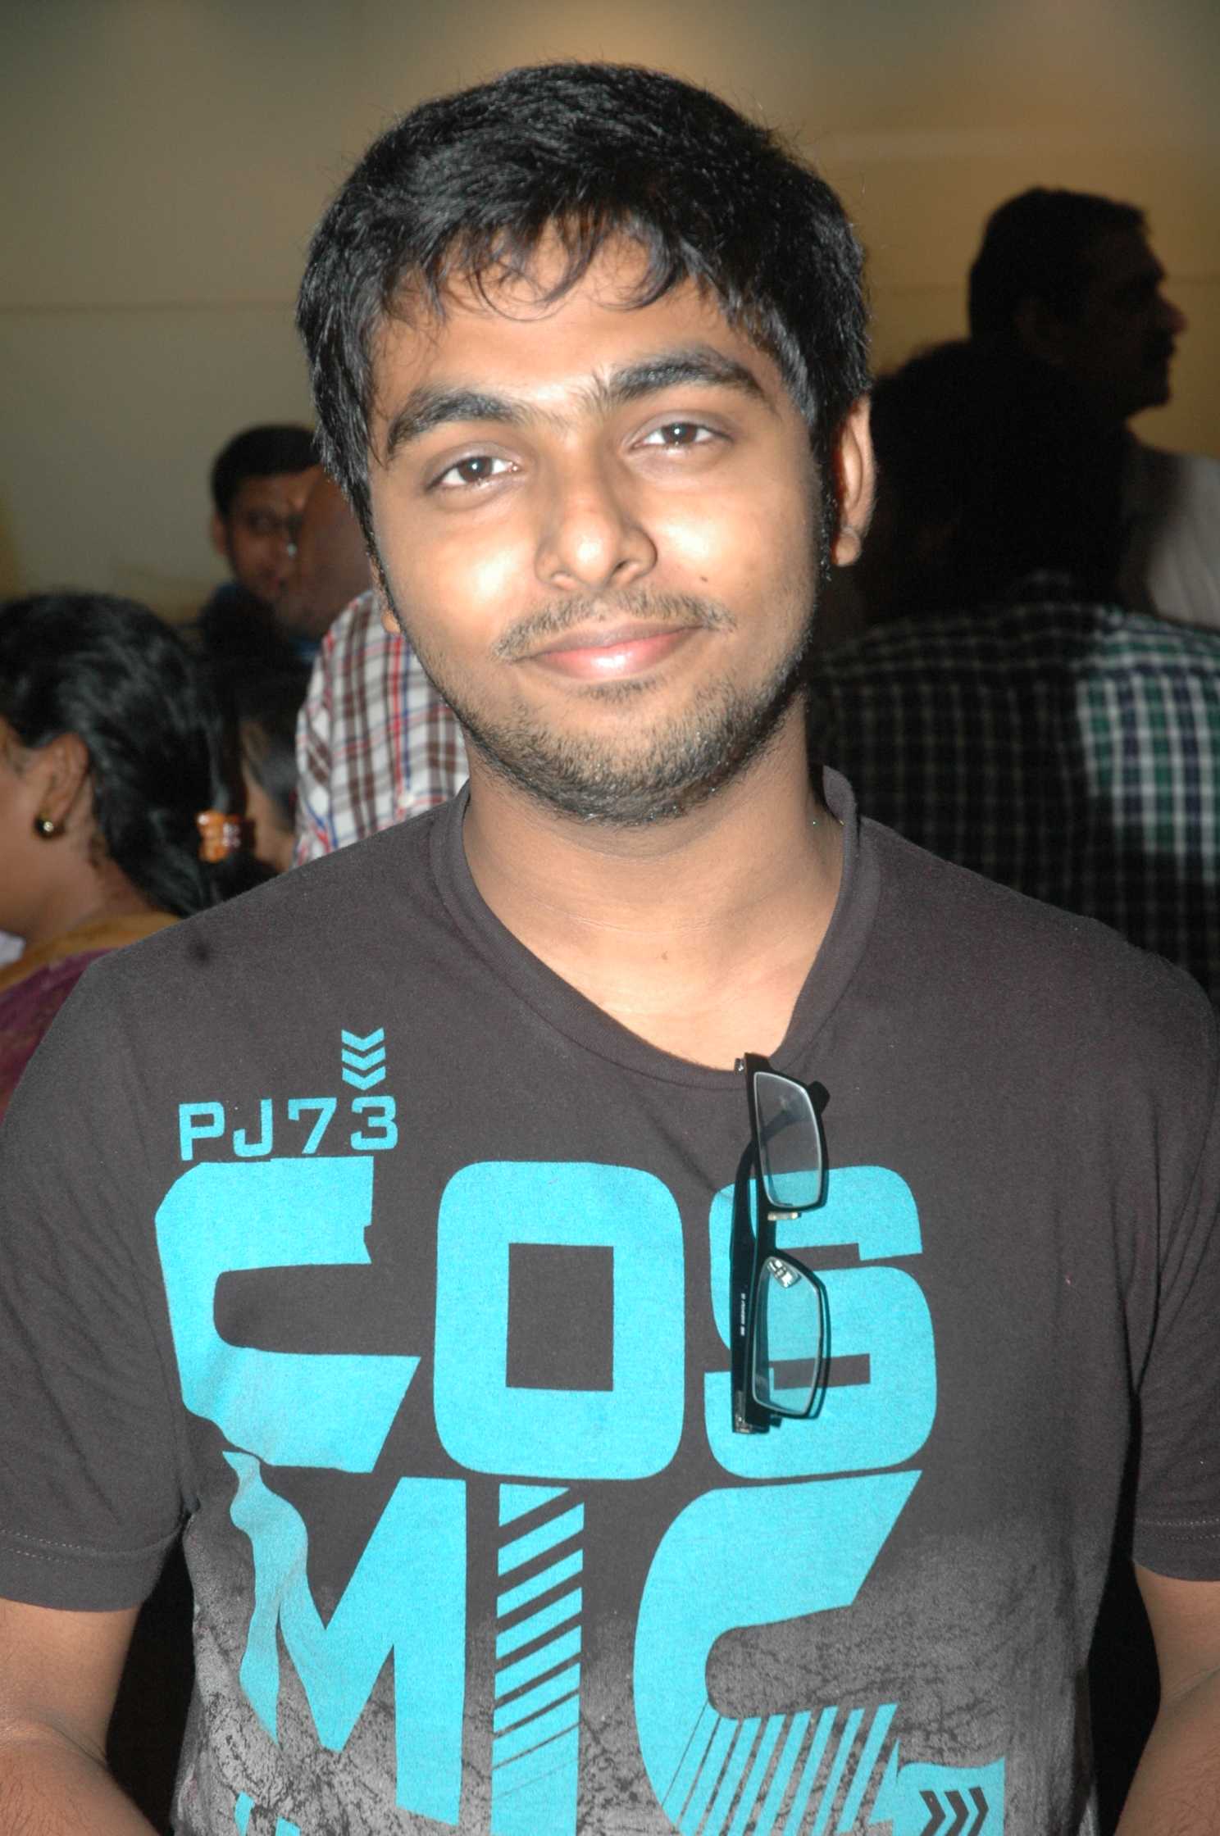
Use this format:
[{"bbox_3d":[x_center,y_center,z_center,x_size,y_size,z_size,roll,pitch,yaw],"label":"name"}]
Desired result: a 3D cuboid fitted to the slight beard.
[{"bbox_3d":[0.001,-0.076,1.360,0.138,0.087,0.090,-9,2,4],"label":"slight beard"}]

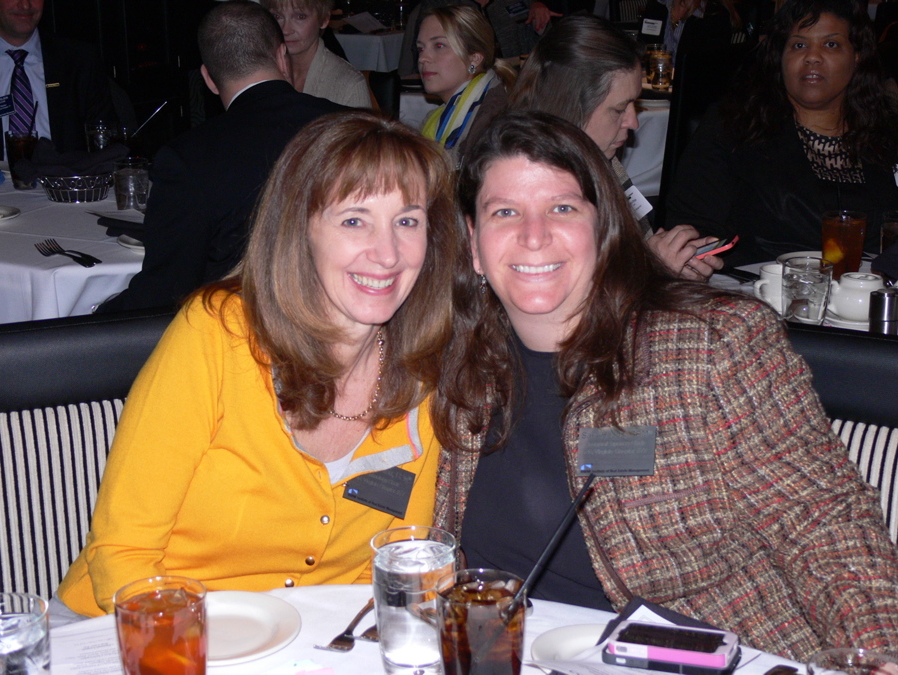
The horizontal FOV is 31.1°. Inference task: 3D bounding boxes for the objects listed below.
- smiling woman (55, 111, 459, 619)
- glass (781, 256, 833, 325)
[{"bbox_3d":[-0.195,0.385,1.801,0.520,1.220,0.660,-3,17,-10],"label":"smiling woman"},{"bbox_3d":[0.592,-0.076,2.670,0.083,0.095,0.083,0,17,0],"label":"glass"}]

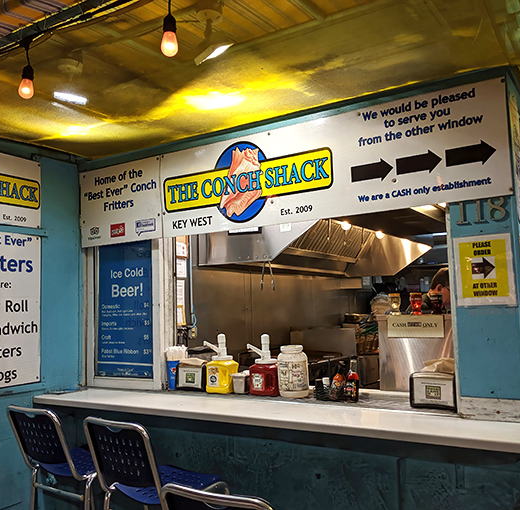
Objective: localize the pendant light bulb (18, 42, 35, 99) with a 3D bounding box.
[{"bbox_3d":[-0.726,-0.572,1.650,0.047,0.168,0.047,-5,-6,30],"label":"pendant light bulb"}]

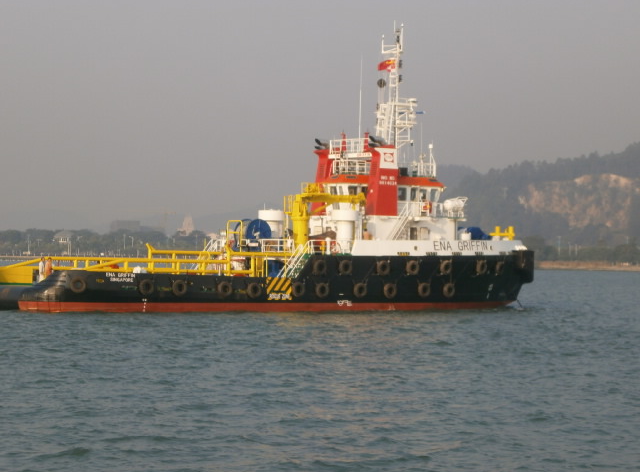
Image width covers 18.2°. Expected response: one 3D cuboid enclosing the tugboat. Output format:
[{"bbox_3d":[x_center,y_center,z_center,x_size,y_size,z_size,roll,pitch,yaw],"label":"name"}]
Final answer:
[{"bbox_3d":[-1.100,-4.300,136.000,38.000,21.000,11.600,1,-1,-29],"label":"tugboat"}]

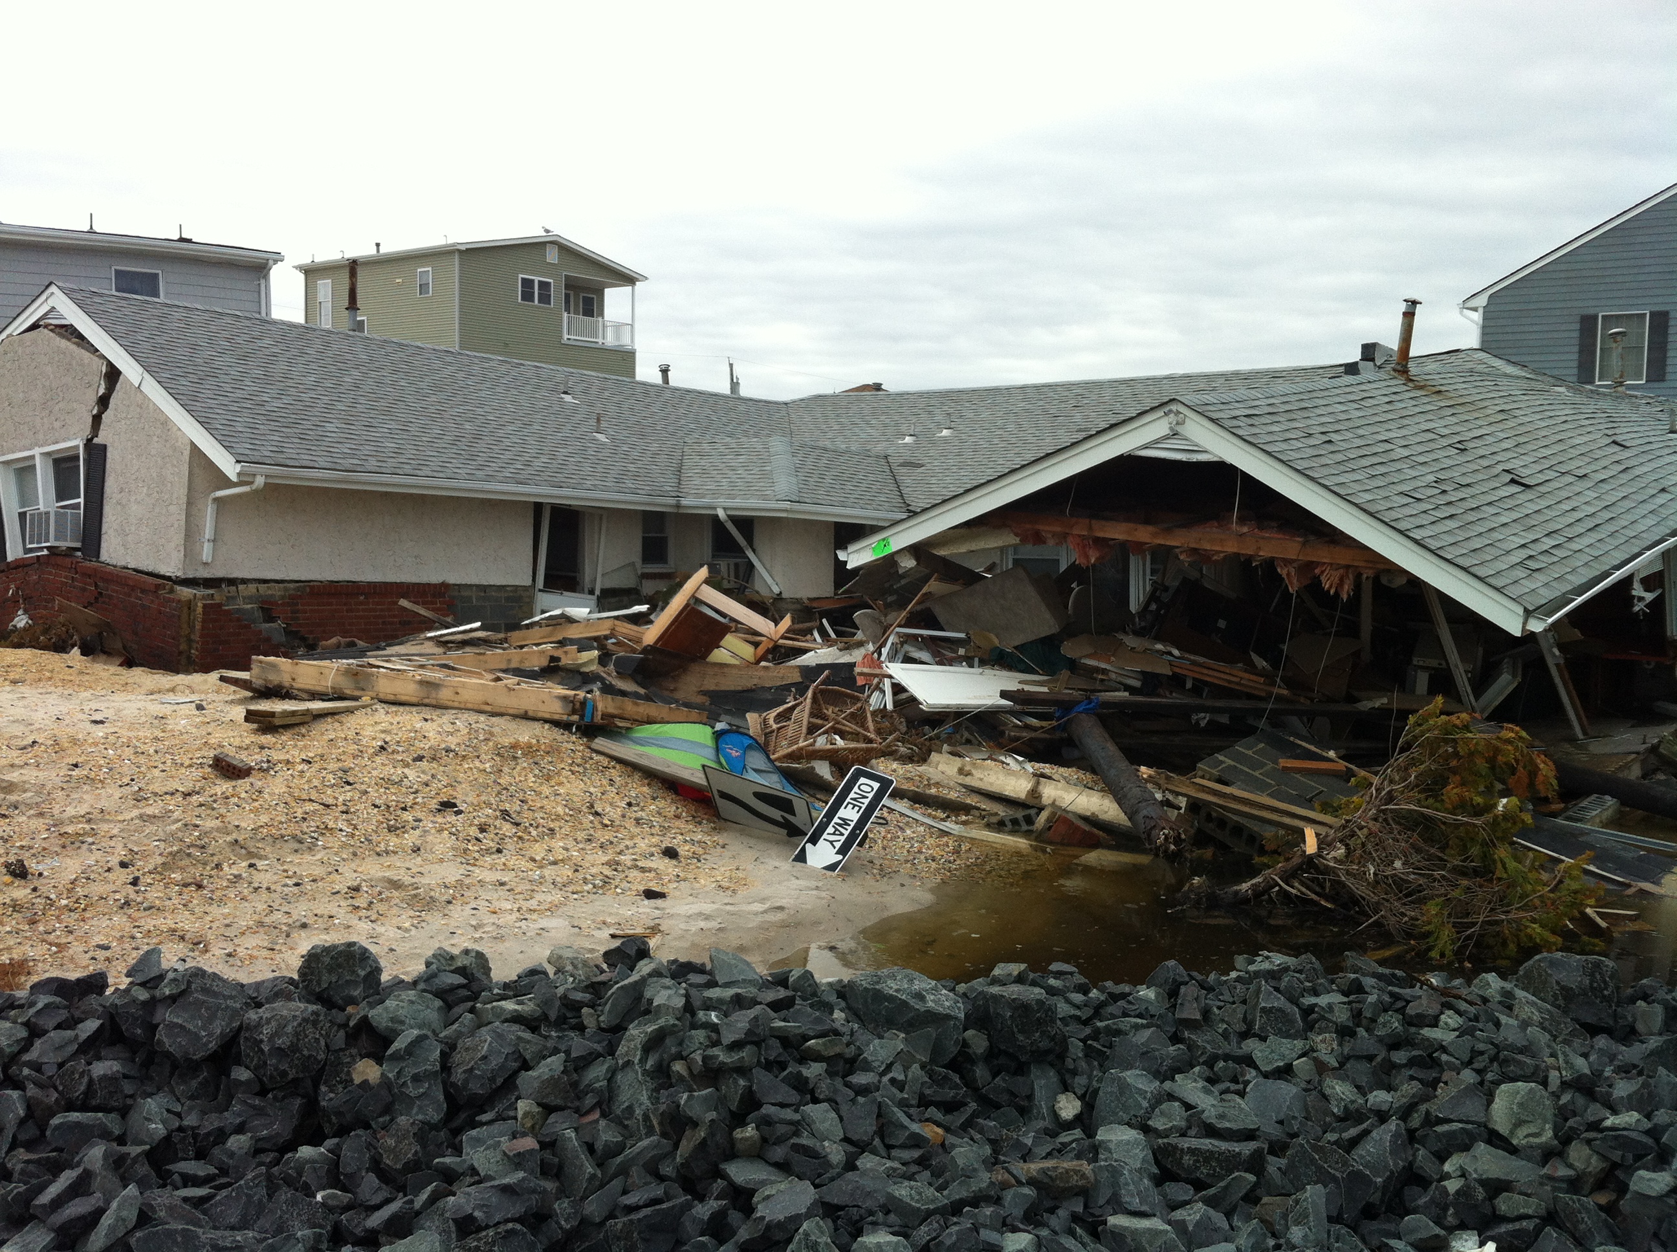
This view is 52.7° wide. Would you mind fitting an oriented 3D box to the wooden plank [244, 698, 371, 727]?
[{"bbox_3d":[-3.395,0.544,10.838,0.750,0.085,0.220,-5,7,-44],"label":"wooden plank"}]

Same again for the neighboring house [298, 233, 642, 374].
[{"bbox_3d":[-13.818,-8.613,63.680,9.082,11.473,9.187,4,5,37],"label":"neighboring house"}]

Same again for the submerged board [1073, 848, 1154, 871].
[{"bbox_3d":[1.795,1.540,11.072,0.470,0.040,0.420,3,4,22],"label":"submerged board"}]

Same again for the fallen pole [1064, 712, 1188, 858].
[{"bbox_3d":[2.000,1.056,12.175,0.235,0.235,2.281,0,18,-8],"label":"fallen pole"}]

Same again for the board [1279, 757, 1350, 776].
[{"bbox_3d":[3.207,0.948,11.400,0.443,0.040,0.089,5,26,0],"label":"board"}]

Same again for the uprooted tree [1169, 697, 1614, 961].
[{"bbox_3d":[3.106,1.150,9.500,2.300,1.220,1.350,2,4,18],"label":"uprooted tree"}]

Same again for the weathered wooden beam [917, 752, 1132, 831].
[{"bbox_3d":[1.337,1.159,11.875,1.558,0.190,0.150,11,7,17],"label":"weathered wooden beam"}]

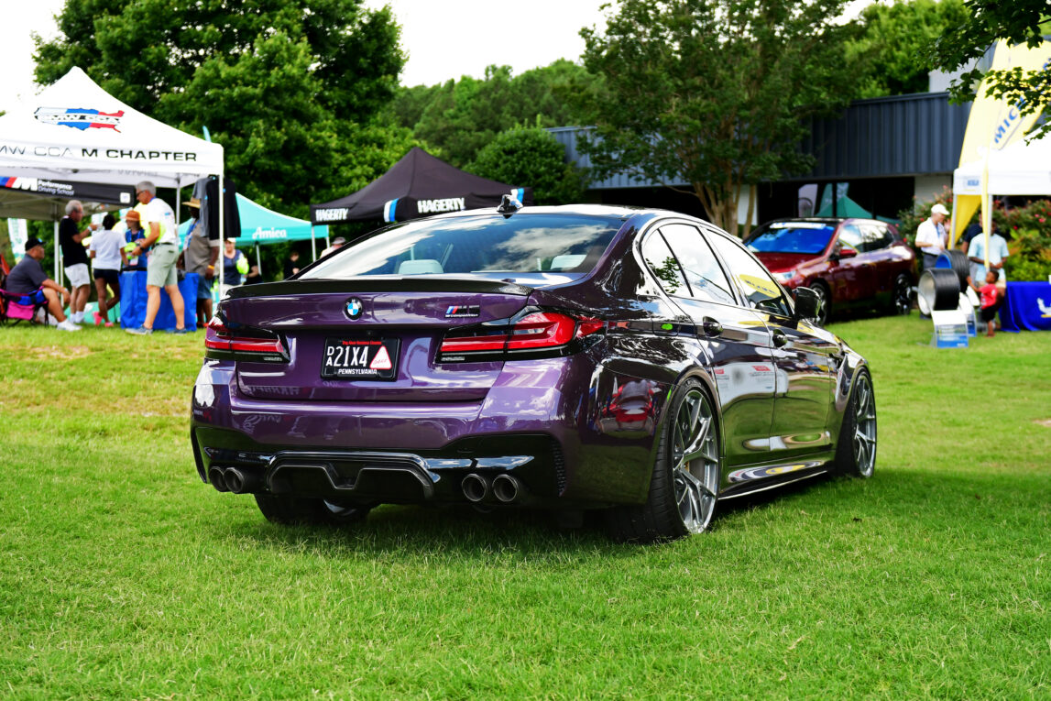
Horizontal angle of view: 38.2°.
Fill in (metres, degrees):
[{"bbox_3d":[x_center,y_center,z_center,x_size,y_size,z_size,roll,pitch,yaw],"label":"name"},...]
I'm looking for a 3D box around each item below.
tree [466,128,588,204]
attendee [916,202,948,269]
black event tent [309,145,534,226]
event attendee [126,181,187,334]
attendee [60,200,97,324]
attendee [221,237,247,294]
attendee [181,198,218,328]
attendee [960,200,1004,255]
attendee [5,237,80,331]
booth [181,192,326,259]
[{"bbox_3d":[-0.024,-3.567,39.000,3.000,4.400,3.000,0,3,0],"label":"tree"},{"bbox_3d":[5.989,-1.263,22.300,0.450,1.780,0.520,2,4,37],"label":"attendee"},{"bbox_3d":[-2.108,-2.316,29.600,3.050,3.300,3.050,-3,4,-44],"label":"black event tent"},{"bbox_3d":[-4.451,-1.116,18.300,0.720,1.810,0.580,1,3,21],"label":"event attendee"},{"bbox_3d":[-6.055,-1.200,20.600,0.530,1.690,0.500,-1,3,-18],"label":"attendee"},{"bbox_3d":[-4.894,-1.063,25.500,0.500,1.660,0.350,0,3,6],"label":"attendee"},{"bbox_3d":[-4.405,-1.188,20.500,0.500,1.740,0.600,-2,3,-29],"label":"attendee"},{"bbox_3d":[6.922,-1.262,22.800,0.550,1.770,0.380,1,3,14],"label":"attendee"},{"bbox_3d":[-6.032,-0.826,19.000,1.000,1.170,0.600,1,3,12],"label":"attendee"},{"bbox_3d":[-6.696,-2.114,35.000,3.050,3.250,3.050,3,4,41],"label":"booth"}]

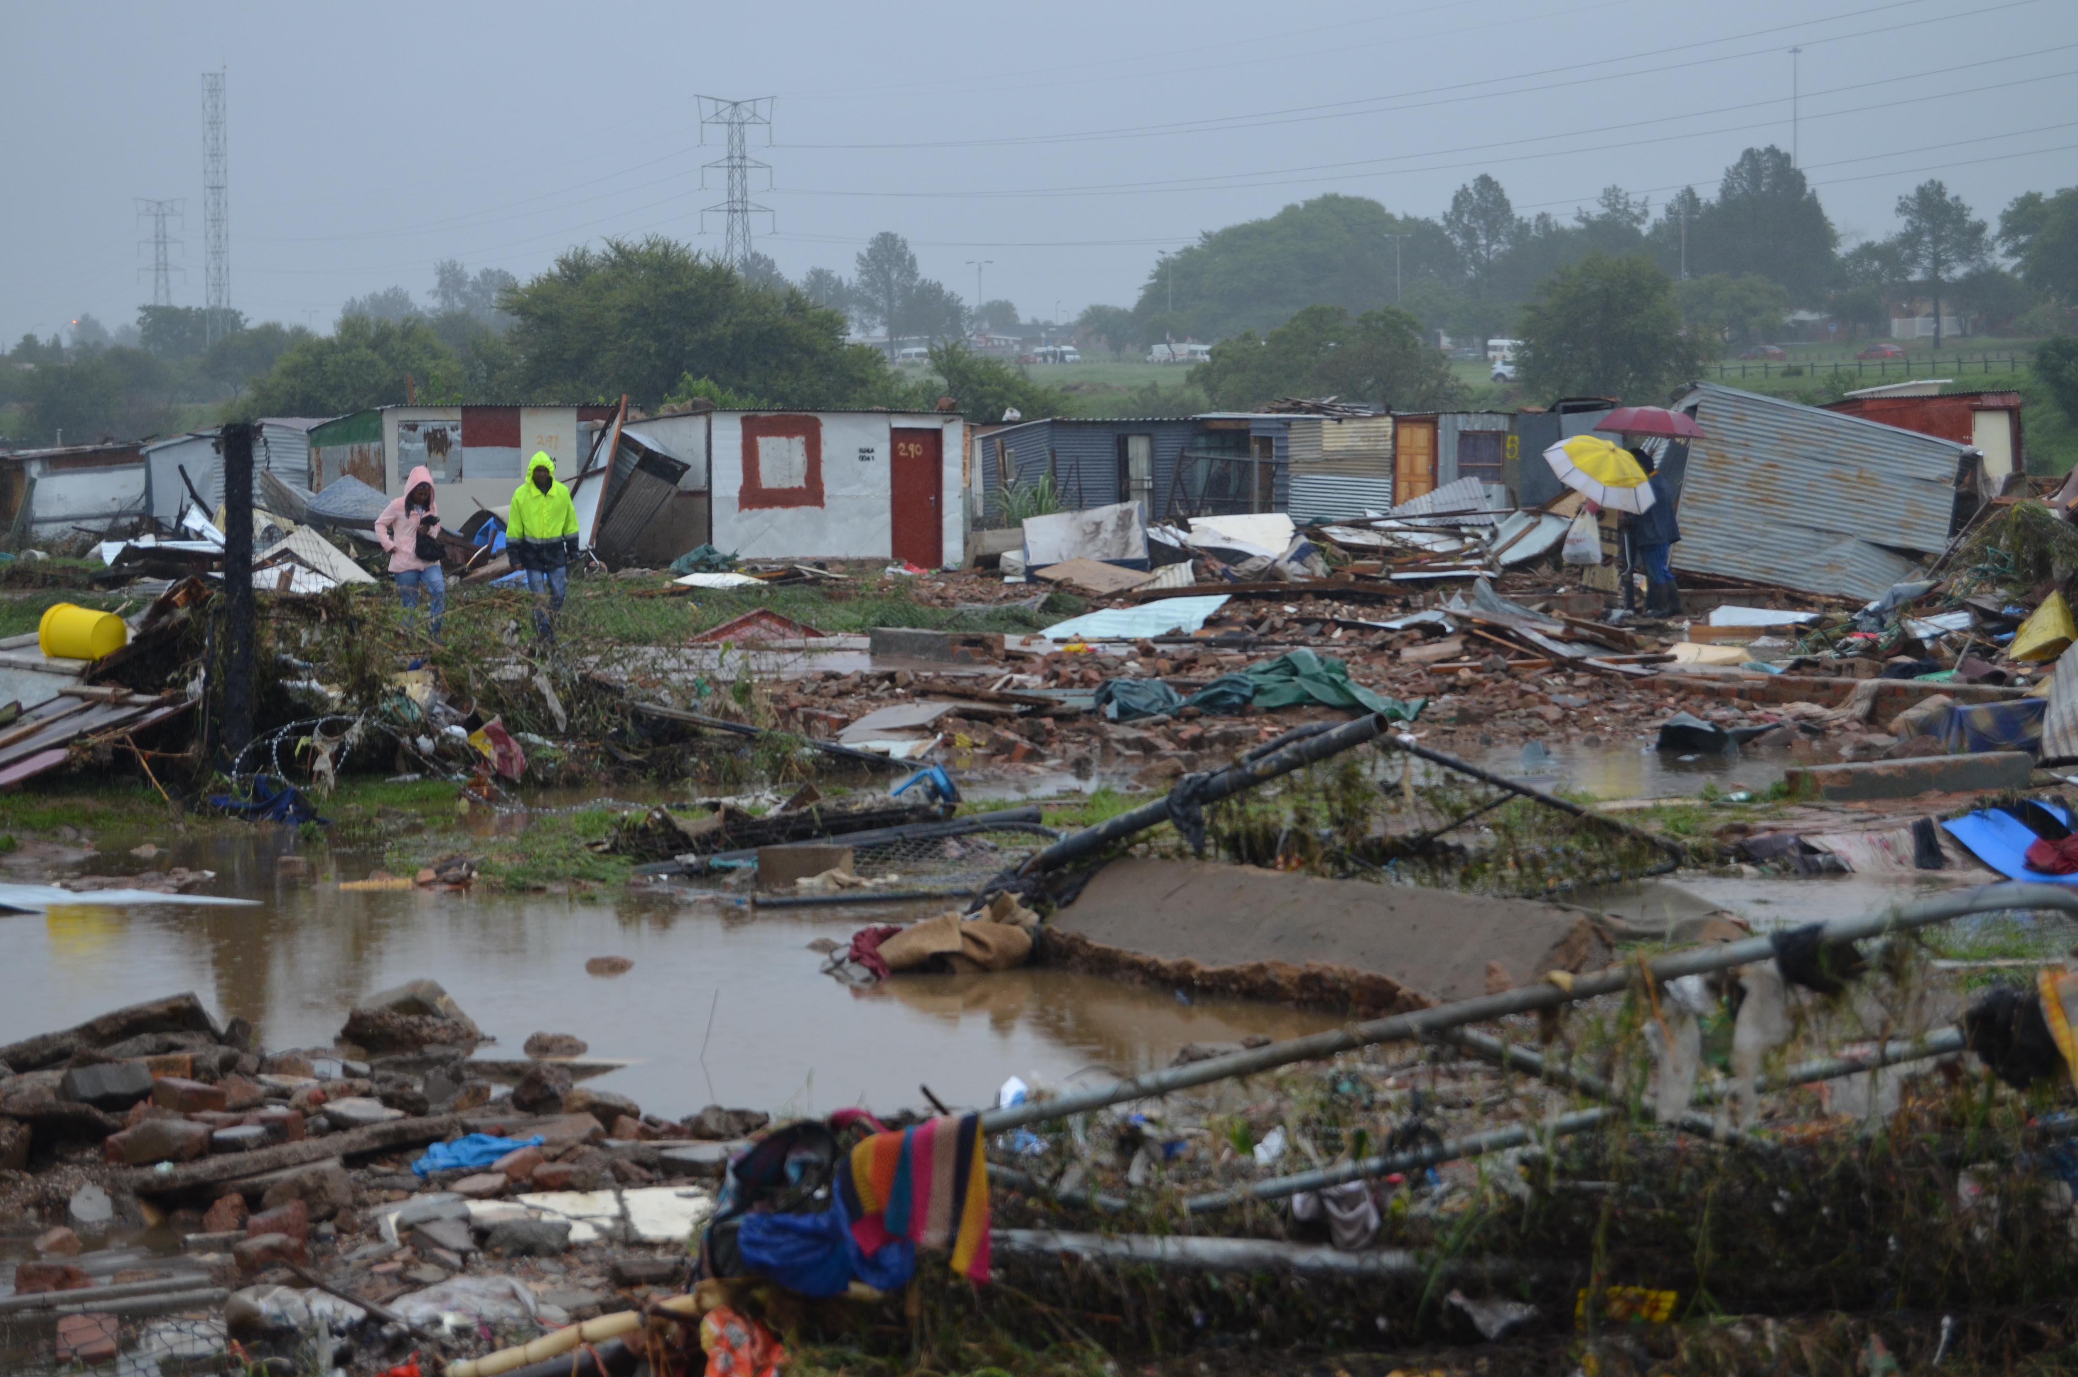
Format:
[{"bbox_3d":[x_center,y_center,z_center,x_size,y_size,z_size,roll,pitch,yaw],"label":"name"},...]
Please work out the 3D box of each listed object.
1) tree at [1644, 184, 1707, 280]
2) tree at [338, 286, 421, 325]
[{"bbox_3d":[67.373,-45.776,500.000,6.359,14.772,6.041,0,3,0],"label":"tree"},{"bbox_3d":[-136.766,-77.770,980.000,17.180,11.783,14.000,0,3,0],"label":"tree"}]

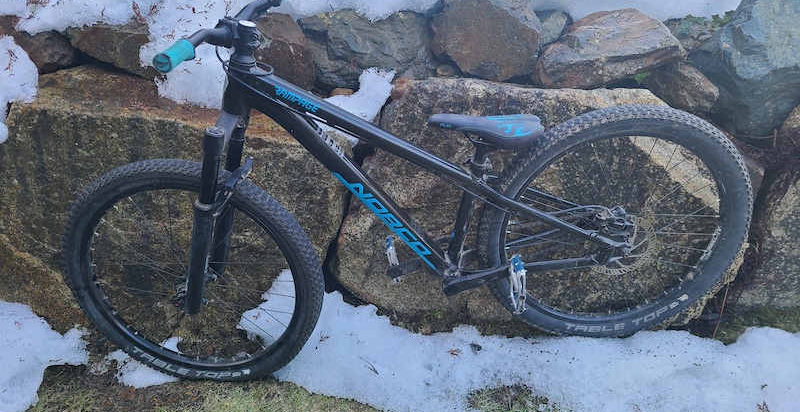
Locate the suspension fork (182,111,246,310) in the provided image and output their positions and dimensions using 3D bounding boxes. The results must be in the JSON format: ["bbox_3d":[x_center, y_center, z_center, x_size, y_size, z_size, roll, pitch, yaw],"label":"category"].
[{"bbox_3d":[-0.434,0.017,1.429,0.100,0.525,0.180,15,28,-3],"label":"suspension fork"}]

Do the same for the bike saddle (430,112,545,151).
[{"bbox_3d":[0.189,-0.173,1.342,0.257,0.070,0.140,0,29,-2],"label":"bike saddle"}]

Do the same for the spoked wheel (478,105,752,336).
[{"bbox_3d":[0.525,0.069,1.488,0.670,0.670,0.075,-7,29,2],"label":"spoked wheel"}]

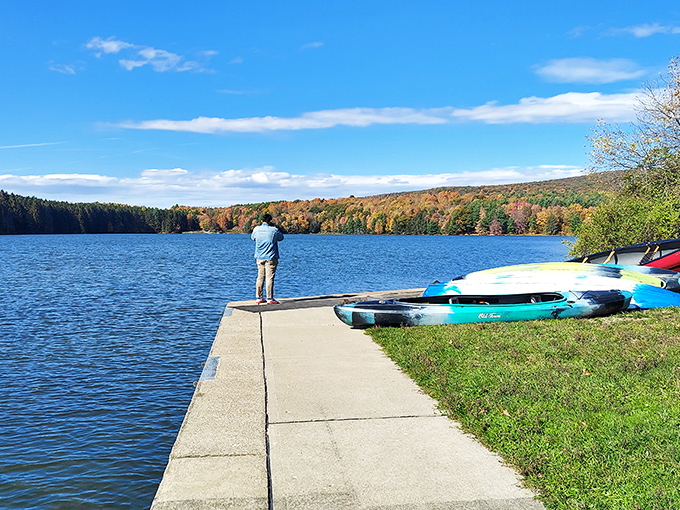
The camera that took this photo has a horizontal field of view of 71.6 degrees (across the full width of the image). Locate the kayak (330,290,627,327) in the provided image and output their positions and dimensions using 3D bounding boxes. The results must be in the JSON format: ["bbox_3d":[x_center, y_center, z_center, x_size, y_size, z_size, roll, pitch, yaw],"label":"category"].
[{"bbox_3d":[2.000,0.735,6.400,4.130,0.380,0.800,-2,3,-4],"label":"kayak"}]

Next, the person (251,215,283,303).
[{"bbox_3d":[-1.384,0.072,9.000,0.620,1.710,0.460,1,3,12],"label":"person"}]

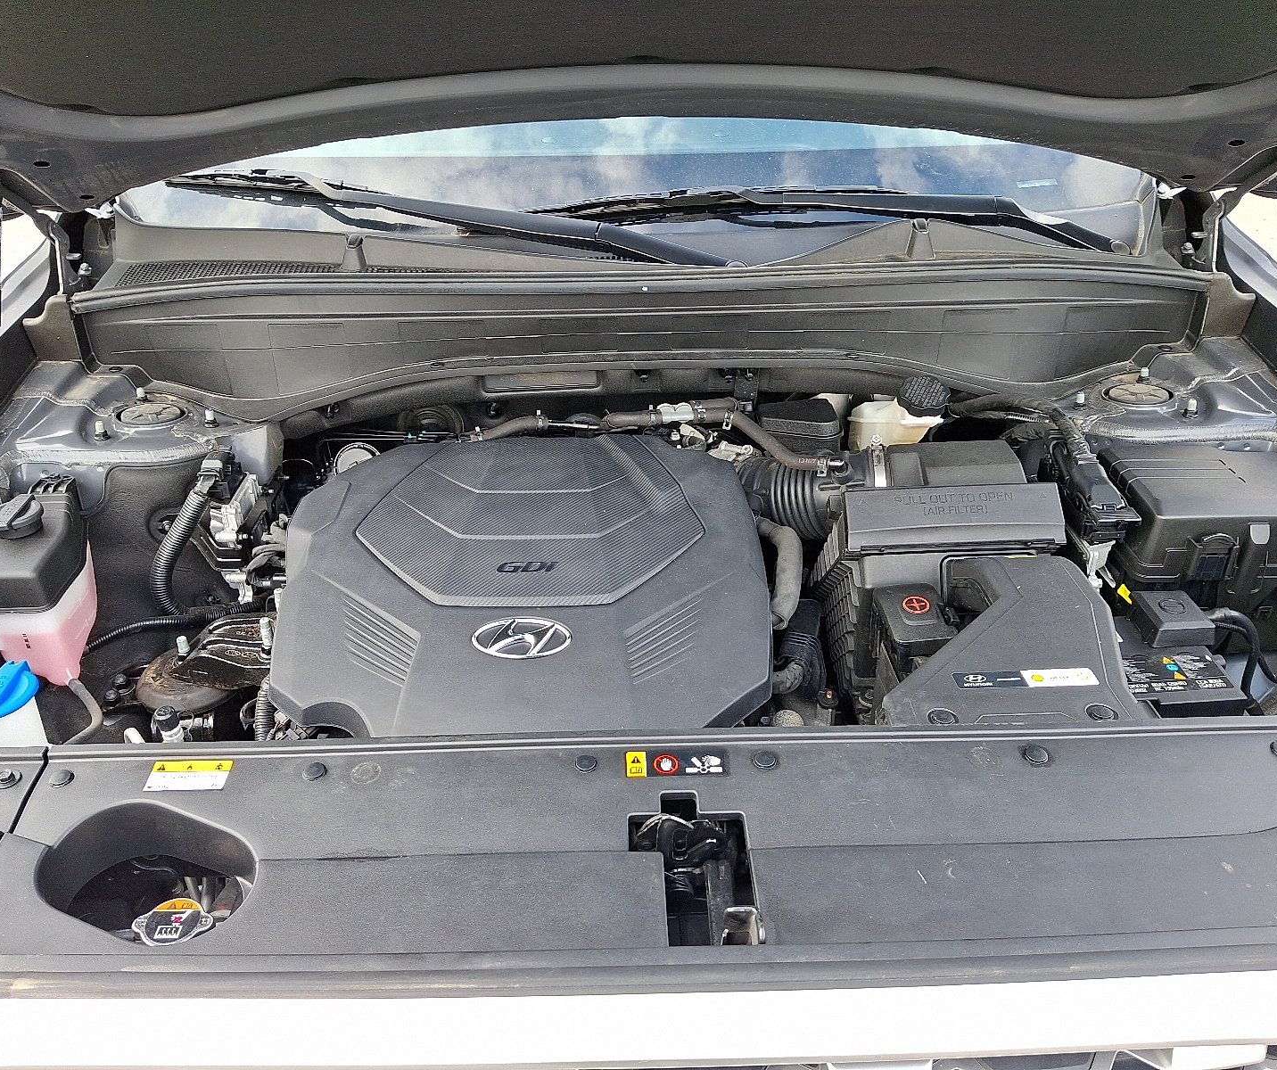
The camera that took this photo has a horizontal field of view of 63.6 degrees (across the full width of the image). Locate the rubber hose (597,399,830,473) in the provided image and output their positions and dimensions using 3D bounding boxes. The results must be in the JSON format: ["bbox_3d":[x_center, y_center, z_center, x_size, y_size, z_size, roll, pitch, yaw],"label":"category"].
[{"bbox_3d":[0.088,-0.119,1.239,0.265,0.055,0.104,-1,33,0],"label":"rubber hose"}]

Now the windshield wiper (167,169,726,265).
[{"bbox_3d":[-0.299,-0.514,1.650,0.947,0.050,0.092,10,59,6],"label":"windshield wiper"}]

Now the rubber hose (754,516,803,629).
[{"bbox_3d":[0.150,0.039,1.106,0.048,0.061,0.133,-1,33,0],"label":"rubber hose"}]

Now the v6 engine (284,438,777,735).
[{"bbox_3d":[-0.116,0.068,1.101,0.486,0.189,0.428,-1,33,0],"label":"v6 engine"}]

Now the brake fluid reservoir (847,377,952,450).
[{"bbox_3d":[0.339,-0.147,1.341,0.124,0.117,0.092,-1,33,0],"label":"brake fluid reservoir"}]

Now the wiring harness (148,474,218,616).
[{"bbox_3d":[-0.541,0.010,1.226,0.061,0.133,0.087,-1,33,0],"label":"wiring harness"}]

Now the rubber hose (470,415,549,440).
[{"bbox_3d":[-0.157,-0.131,1.258,0.094,0.029,0.033,-1,33,0],"label":"rubber hose"}]

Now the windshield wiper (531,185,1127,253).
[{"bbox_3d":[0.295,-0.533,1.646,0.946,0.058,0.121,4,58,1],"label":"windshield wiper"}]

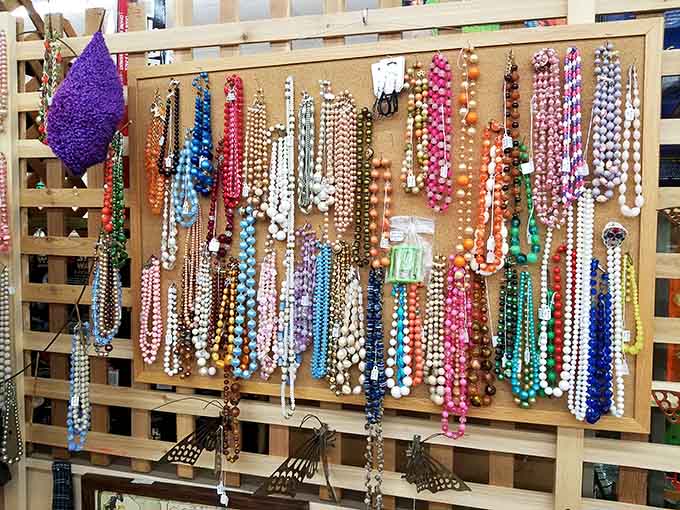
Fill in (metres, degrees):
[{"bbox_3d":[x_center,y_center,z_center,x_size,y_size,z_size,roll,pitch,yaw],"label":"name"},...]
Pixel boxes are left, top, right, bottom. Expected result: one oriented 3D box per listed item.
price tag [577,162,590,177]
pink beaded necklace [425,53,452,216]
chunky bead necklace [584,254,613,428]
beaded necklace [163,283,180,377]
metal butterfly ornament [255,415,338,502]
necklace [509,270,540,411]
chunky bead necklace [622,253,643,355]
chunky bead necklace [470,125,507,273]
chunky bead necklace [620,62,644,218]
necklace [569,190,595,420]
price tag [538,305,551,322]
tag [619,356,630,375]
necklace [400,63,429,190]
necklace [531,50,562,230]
[{"bbox_3d":[0.360,-0.127,0.757,0.018,0.021,0.002,1,3,16],"label":"price tag"},{"bbox_3d":[0.159,-0.194,0.809,0.030,0.251,0.030,1,3,16],"label":"pink beaded necklace"},{"bbox_3d":[0.394,0.132,0.775,0.034,0.255,0.024,1,3,16],"label":"chunky bead necklace"},{"bbox_3d":[-0.325,0.144,0.986,0.034,0.183,0.015,1,3,16],"label":"beaded necklace"},{"bbox_3d":[-0.078,0.360,0.902,0.142,0.150,0.090,1,3,16],"label":"metal butterfly ornament"},{"bbox_3d":[0.288,0.132,0.793,0.034,0.215,0.020,1,3,16],"label":"necklace"},{"bbox_3d":[0.431,0.072,0.754,0.027,0.151,0.013,1,3,16],"label":"chunky bead necklace"},{"bbox_3d":[0.232,-0.089,0.798,0.047,0.240,0.020,1,3,16],"label":"chunky bead necklace"},{"bbox_3d":[0.429,-0.170,0.754,0.029,0.225,0.014,1,3,16],"label":"chunky bead necklace"},{"bbox_3d":[0.369,0.079,0.780,0.028,0.353,0.022,1,3,16],"label":"necklace"},{"bbox_3d":[0.312,0.088,0.776,0.018,0.025,0.003,1,3,16],"label":"price tag"},{"bbox_3d":[0.419,0.164,0.754,0.017,0.029,0.003,1,3,16],"label":"tag"},{"bbox_3d":[0.123,-0.208,0.837,0.044,0.217,0.022,1,3,16],"label":"necklace"},{"bbox_3d":[0.319,-0.175,0.781,0.043,0.275,0.028,1,3,16],"label":"necklace"}]

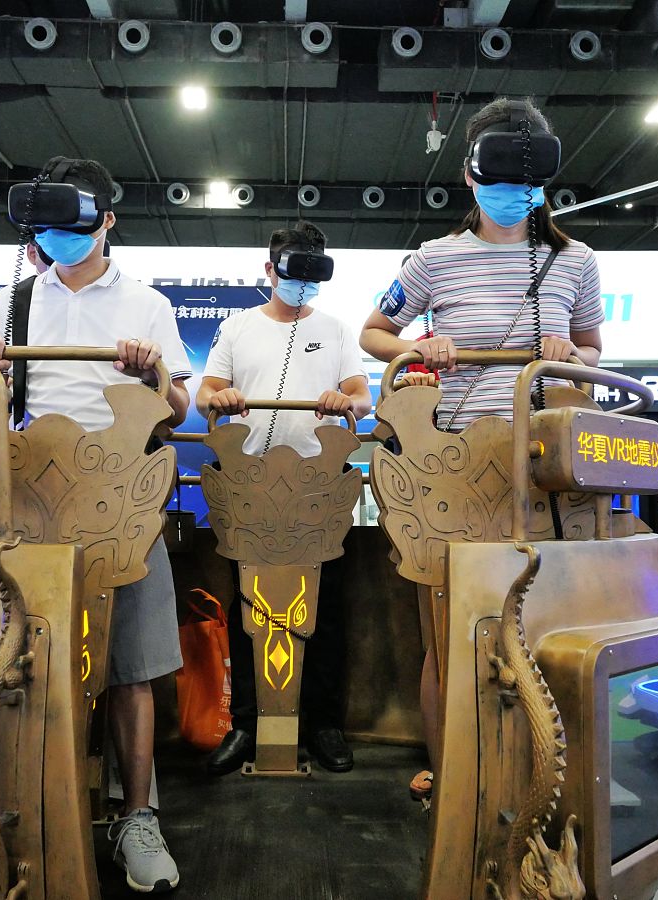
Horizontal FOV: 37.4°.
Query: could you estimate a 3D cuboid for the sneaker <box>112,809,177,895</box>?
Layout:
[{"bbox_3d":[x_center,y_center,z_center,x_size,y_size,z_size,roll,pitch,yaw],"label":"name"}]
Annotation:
[{"bbox_3d":[-0.422,0.915,2.269,0.112,0.120,0.290,1,-3,-19],"label":"sneaker"}]

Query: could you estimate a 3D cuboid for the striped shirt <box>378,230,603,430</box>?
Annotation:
[{"bbox_3d":[0.329,-0.236,2.000,0.450,0.430,0.260,0,-3,2],"label":"striped shirt"}]

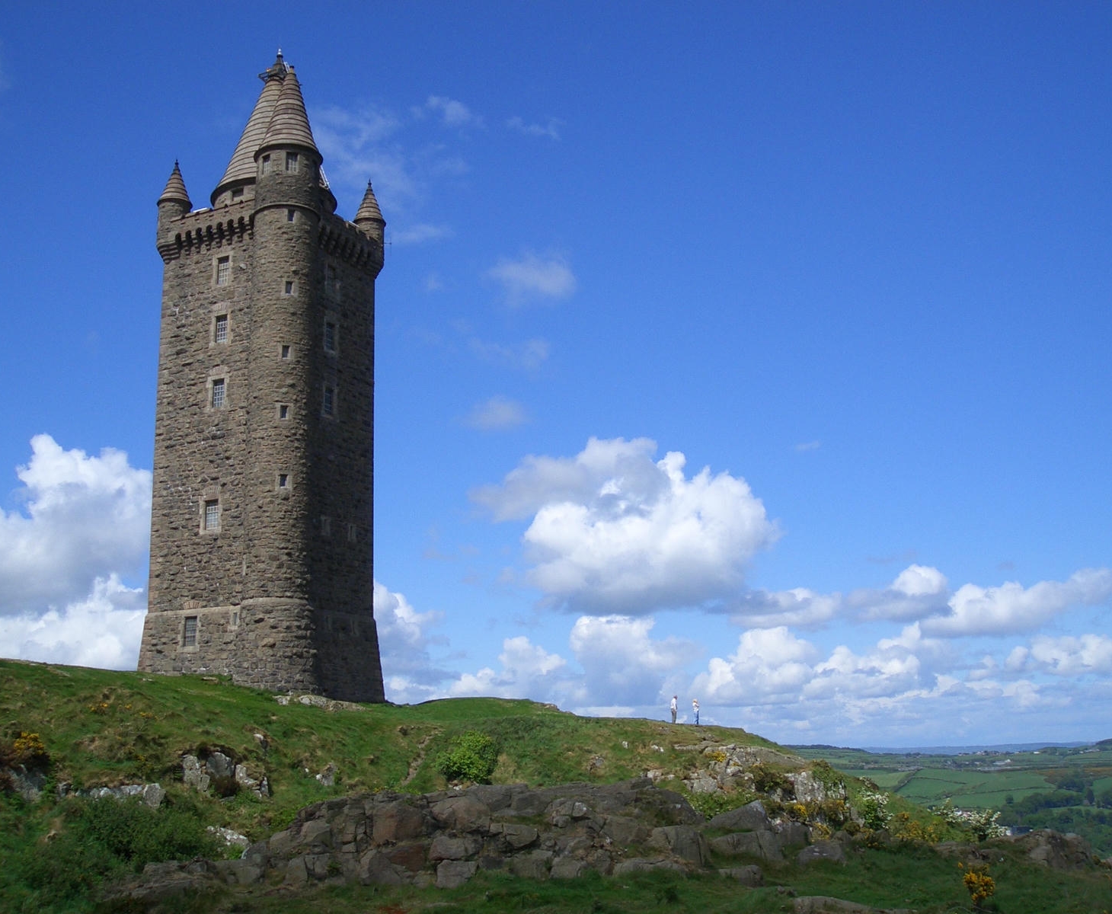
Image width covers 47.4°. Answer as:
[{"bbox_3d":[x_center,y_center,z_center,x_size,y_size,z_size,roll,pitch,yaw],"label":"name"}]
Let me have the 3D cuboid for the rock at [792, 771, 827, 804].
[{"bbox_3d":[7.206,9.369,35.995,1.021,0.967,0.766,-4,-14,10],"label":"rock"}]

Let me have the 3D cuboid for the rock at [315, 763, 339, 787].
[{"bbox_3d":[-6.434,8.935,35.612,0.639,0.719,0.575,1,-14,-10],"label":"rock"}]

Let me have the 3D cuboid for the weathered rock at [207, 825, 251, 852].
[{"bbox_3d":[-6.989,8.159,27.086,0.929,0.586,0.651,2,-14,-14],"label":"weathered rock"}]

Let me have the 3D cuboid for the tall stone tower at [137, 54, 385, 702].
[{"bbox_3d":[-16.689,-6.046,74.558,11.040,40.800,11.040,-8,-15,26],"label":"tall stone tower"}]

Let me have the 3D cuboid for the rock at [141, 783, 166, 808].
[{"bbox_3d":[-10.340,8.700,32.578,0.634,0.634,0.475,3,-14,-17],"label":"rock"}]

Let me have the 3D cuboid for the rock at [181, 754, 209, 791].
[{"bbox_3d":[-10.012,8.784,35.167,0.815,1.051,0.611,2,-14,-15],"label":"rock"}]

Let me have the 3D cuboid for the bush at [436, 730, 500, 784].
[{"bbox_3d":[-2.469,8.420,35.527,1.738,1.474,1.651,-1,-13,-4],"label":"bush"}]

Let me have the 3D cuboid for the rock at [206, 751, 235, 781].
[{"bbox_3d":[-9.441,8.690,35.703,0.827,0.827,0.620,2,-14,-14],"label":"rock"}]

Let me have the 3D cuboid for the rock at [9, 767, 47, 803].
[{"bbox_3d":[-14.041,8.724,33.710,1.006,0.956,0.755,4,-14,-22],"label":"rock"}]

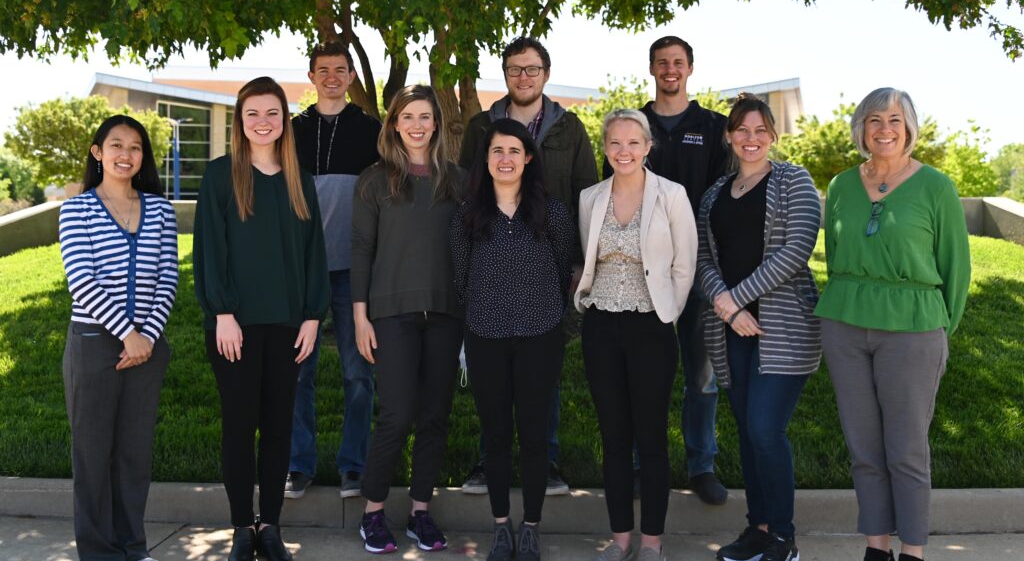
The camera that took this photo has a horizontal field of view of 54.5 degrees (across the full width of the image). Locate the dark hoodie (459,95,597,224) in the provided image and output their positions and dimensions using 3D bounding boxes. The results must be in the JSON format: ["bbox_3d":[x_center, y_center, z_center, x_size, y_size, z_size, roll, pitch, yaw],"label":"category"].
[{"bbox_3d":[0.067,-0.366,4.034,0.570,0.775,0.310,0,4,0],"label":"dark hoodie"}]

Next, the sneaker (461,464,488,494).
[{"bbox_3d":[-0.114,0.788,4.134,0.110,0.125,0.300,2,5,22],"label":"sneaker"}]

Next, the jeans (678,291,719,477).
[{"bbox_3d":[0.642,0.384,4.029,0.389,0.851,0.270,0,4,0],"label":"jeans"}]

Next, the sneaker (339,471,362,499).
[{"bbox_3d":[-0.648,0.786,4.061,0.110,0.115,0.290,-1,4,-7],"label":"sneaker"}]

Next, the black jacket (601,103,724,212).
[{"bbox_3d":[0.630,-0.340,3.970,0.540,0.730,0.300,0,3,7],"label":"black jacket"}]

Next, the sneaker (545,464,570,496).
[{"bbox_3d":[0.155,0.789,4.116,0.110,0.125,0.300,-2,5,-20],"label":"sneaker"}]

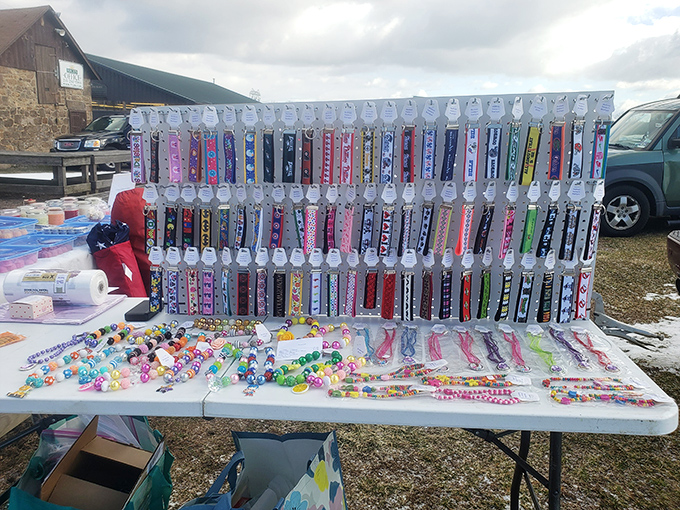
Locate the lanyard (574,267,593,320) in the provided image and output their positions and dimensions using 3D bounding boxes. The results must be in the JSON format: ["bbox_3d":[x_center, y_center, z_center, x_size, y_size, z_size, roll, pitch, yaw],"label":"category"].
[{"bbox_3d":[0.649,0.103,1.359,0.034,0.144,0.012,1,13,7],"label":"lanyard"}]

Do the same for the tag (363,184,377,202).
[{"bbox_3d":[0.077,-0.160,1.315,0.040,0.052,0.004,6,16,27],"label":"tag"}]

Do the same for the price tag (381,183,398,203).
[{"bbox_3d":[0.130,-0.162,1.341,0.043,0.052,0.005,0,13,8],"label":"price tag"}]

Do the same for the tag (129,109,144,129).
[{"bbox_3d":[-0.538,-0.361,1.355,0.044,0.055,0.005,1,13,4],"label":"tag"}]

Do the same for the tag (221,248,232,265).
[{"bbox_3d":[-0.318,0.005,1.439,0.043,0.056,0.005,12,16,32],"label":"tag"}]

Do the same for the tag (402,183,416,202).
[{"bbox_3d":[0.181,-0.162,1.336,0.043,0.052,0.003,-5,14,-20],"label":"tag"}]

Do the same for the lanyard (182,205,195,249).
[{"bbox_3d":[-0.421,-0.074,1.423,0.033,0.131,0.011,2,15,-10],"label":"lanyard"}]

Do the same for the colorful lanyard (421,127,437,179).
[{"bbox_3d":[0.225,-0.259,1.293,0.034,0.129,0.014,2,14,7],"label":"colorful lanyard"}]

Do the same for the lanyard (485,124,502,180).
[{"bbox_3d":[0.383,-0.257,1.278,0.034,0.133,0.012,1,13,7],"label":"lanyard"}]

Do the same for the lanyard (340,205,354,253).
[{"bbox_3d":[0.023,-0.070,1.378,0.034,0.133,0.014,5,14,7],"label":"lanyard"}]

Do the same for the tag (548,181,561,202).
[{"bbox_3d":[0.534,-0.158,1.272,0.043,0.057,0.005,-8,15,-22],"label":"tag"}]

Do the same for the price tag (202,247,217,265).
[{"bbox_3d":[-0.372,0.004,1.458,0.044,0.055,0.005,1,13,3],"label":"price tag"}]

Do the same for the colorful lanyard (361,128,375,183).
[{"bbox_3d":[0.070,-0.250,1.286,0.033,0.136,0.014,1,15,6],"label":"colorful lanyard"}]

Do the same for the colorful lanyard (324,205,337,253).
[{"bbox_3d":[-0.026,-0.068,1.373,0.032,0.135,0.012,-5,17,-32],"label":"colorful lanyard"}]

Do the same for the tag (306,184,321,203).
[{"bbox_3d":[-0.071,-0.165,1.367,0.043,0.051,0.003,1,13,7],"label":"tag"}]

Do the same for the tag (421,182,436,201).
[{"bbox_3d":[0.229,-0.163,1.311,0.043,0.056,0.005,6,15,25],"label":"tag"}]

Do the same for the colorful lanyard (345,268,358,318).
[{"bbox_3d":[0.033,0.109,1.431,0.034,0.139,0.014,4,14,7],"label":"colorful lanyard"}]

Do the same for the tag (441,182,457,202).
[{"bbox_3d":[0.275,-0.157,1.290,0.041,0.051,0.004,3,15,15],"label":"tag"}]

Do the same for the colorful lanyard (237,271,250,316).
[{"bbox_3d":[-0.279,0.111,1.476,0.034,0.140,0.012,3,14,0],"label":"colorful lanyard"}]

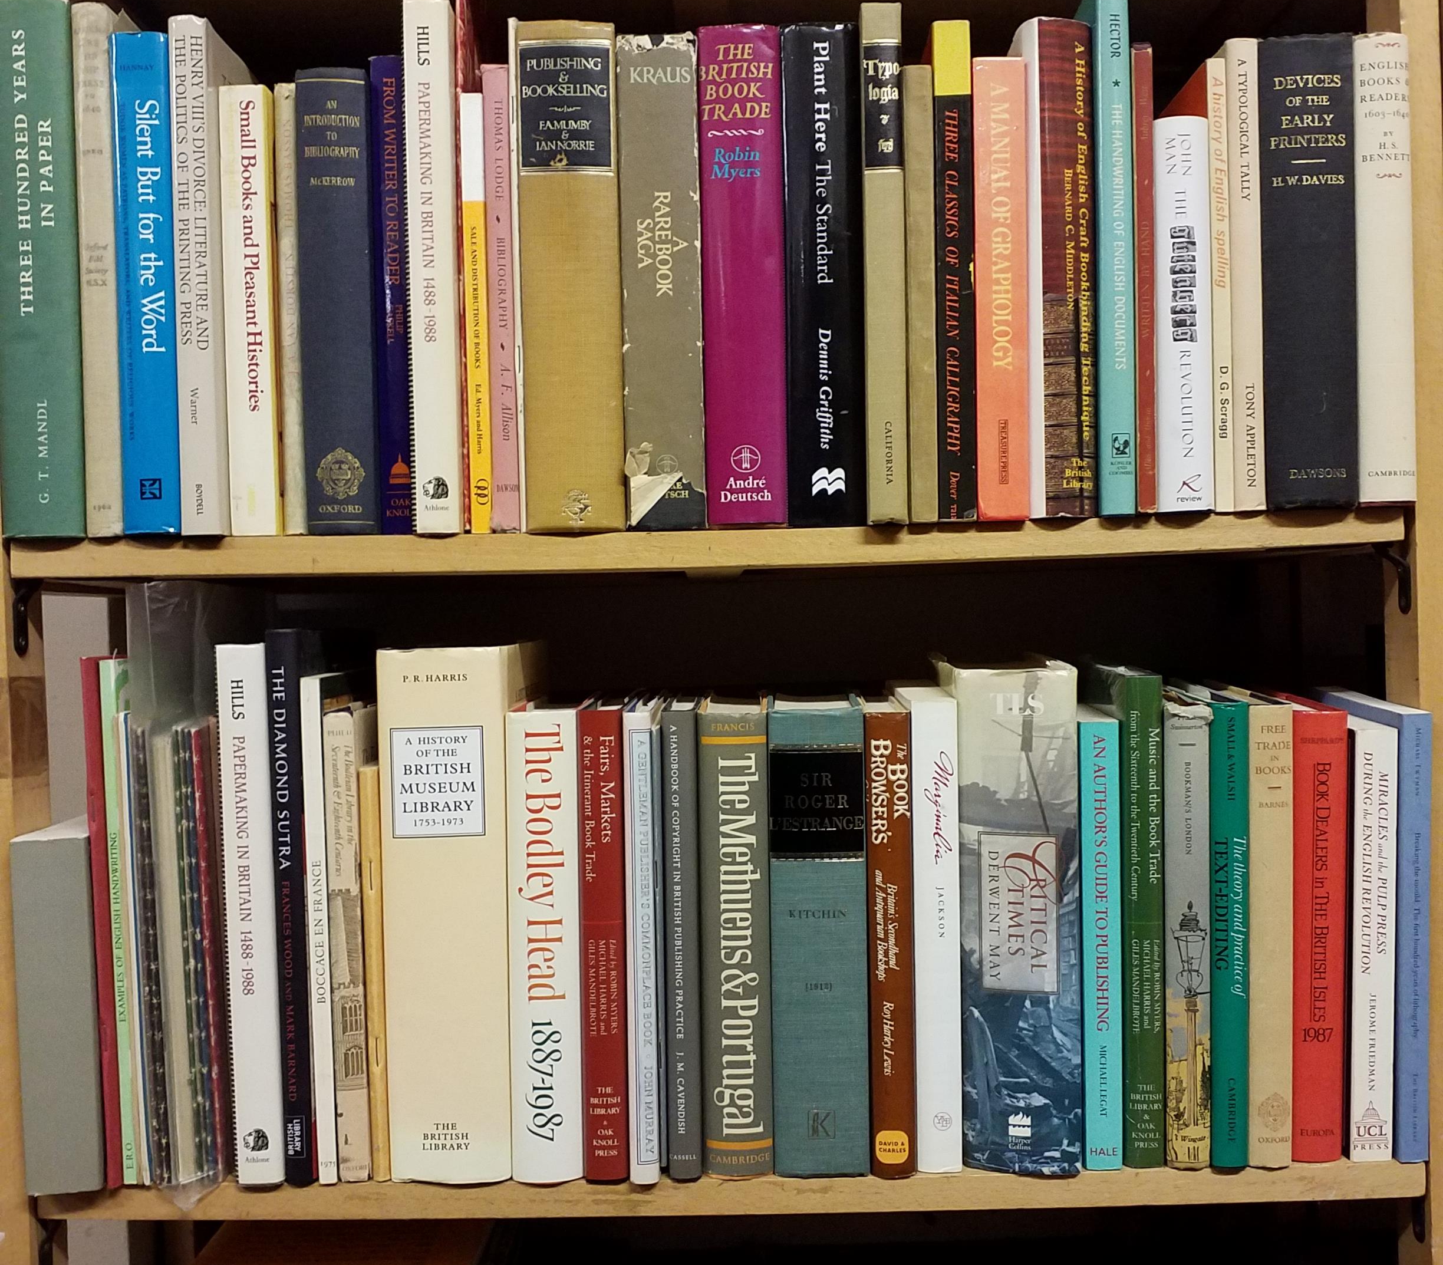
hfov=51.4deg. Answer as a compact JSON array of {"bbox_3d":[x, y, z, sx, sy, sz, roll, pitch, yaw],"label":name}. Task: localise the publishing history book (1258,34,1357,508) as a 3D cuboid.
[{"bbox_3d":[0.282,-0.173,0.788,0.044,0.222,0.150,-1,1,1],"label":"publishing history book"}]

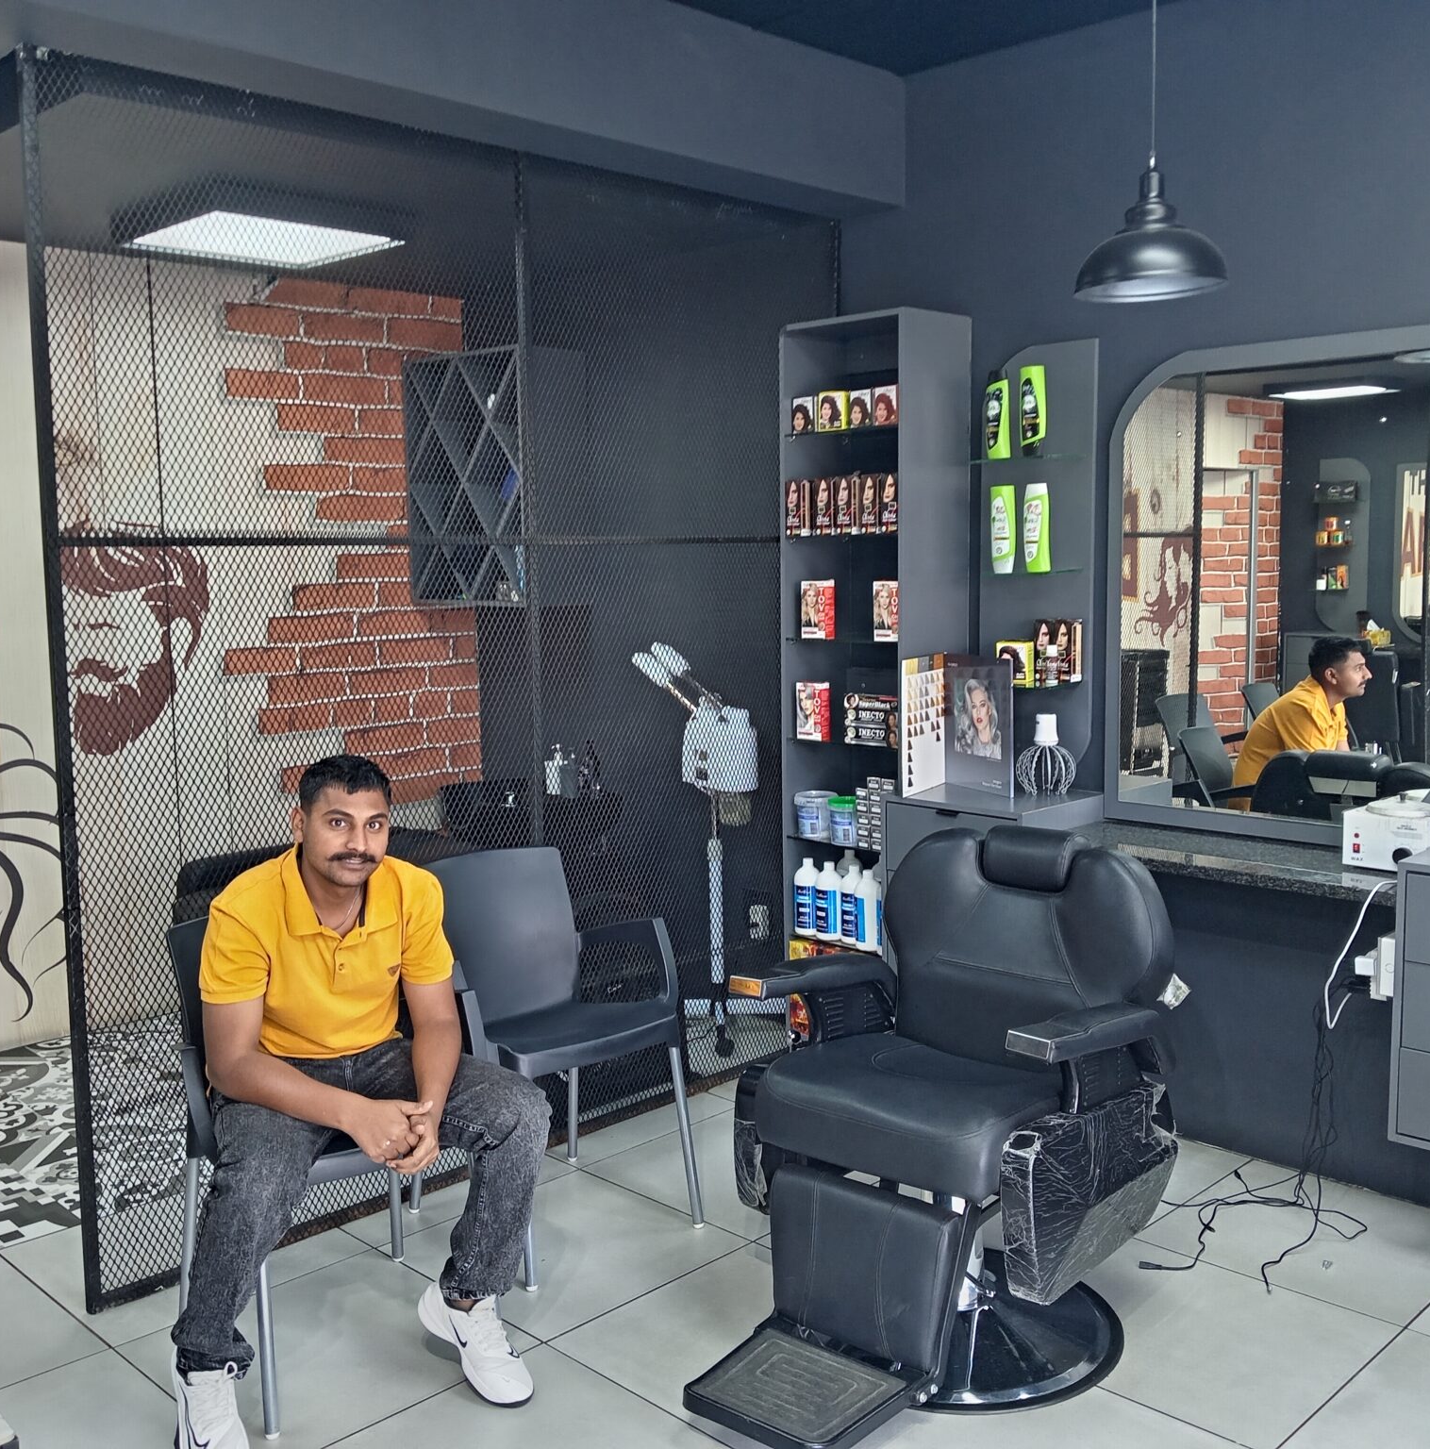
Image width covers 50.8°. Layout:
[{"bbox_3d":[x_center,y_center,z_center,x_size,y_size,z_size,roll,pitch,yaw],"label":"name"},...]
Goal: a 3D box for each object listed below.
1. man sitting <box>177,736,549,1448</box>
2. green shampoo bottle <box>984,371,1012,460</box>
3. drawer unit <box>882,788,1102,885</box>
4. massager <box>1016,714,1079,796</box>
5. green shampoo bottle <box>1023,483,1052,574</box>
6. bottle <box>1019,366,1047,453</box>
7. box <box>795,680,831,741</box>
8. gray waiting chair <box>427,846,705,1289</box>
[{"bbox_3d":[-0.711,0.646,2.833,0.670,1.165,0.660,-5,7,-30],"label":"man sitting"},{"bbox_3d":[0.740,-0.807,3.938,0.077,0.228,0.046,5,8,41],"label":"green shampoo bottle"},{"bbox_3d":[0.745,0.478,4.057,0.388,0.585,0.438,-7,9,-44],"label":"drawer unit"},{"bbox_3d":[0.888,0.080,4.022,0.160,0.212,0.160,1,6,14],"label":"massager"},{"bbox_3d":[0.838,-0.508,3.906,0.077,0.228,0.046,5,8,41],"label":"green shampoo bottle"},{"bbox_3d":[0.835,-0.821,3.946,0.073,0.232,0.046,5,9,44],"label":"bottle"},{"bbox_3d":[0.289,-0.038,4.337,0.088,0.168,0.044,5,8,42],"label":"box"},{"bbox_3d":[-0.391,0.745,3.473,0.540,0.820,0.570,-6,8,-39],"label":"gray waiting chair"}]

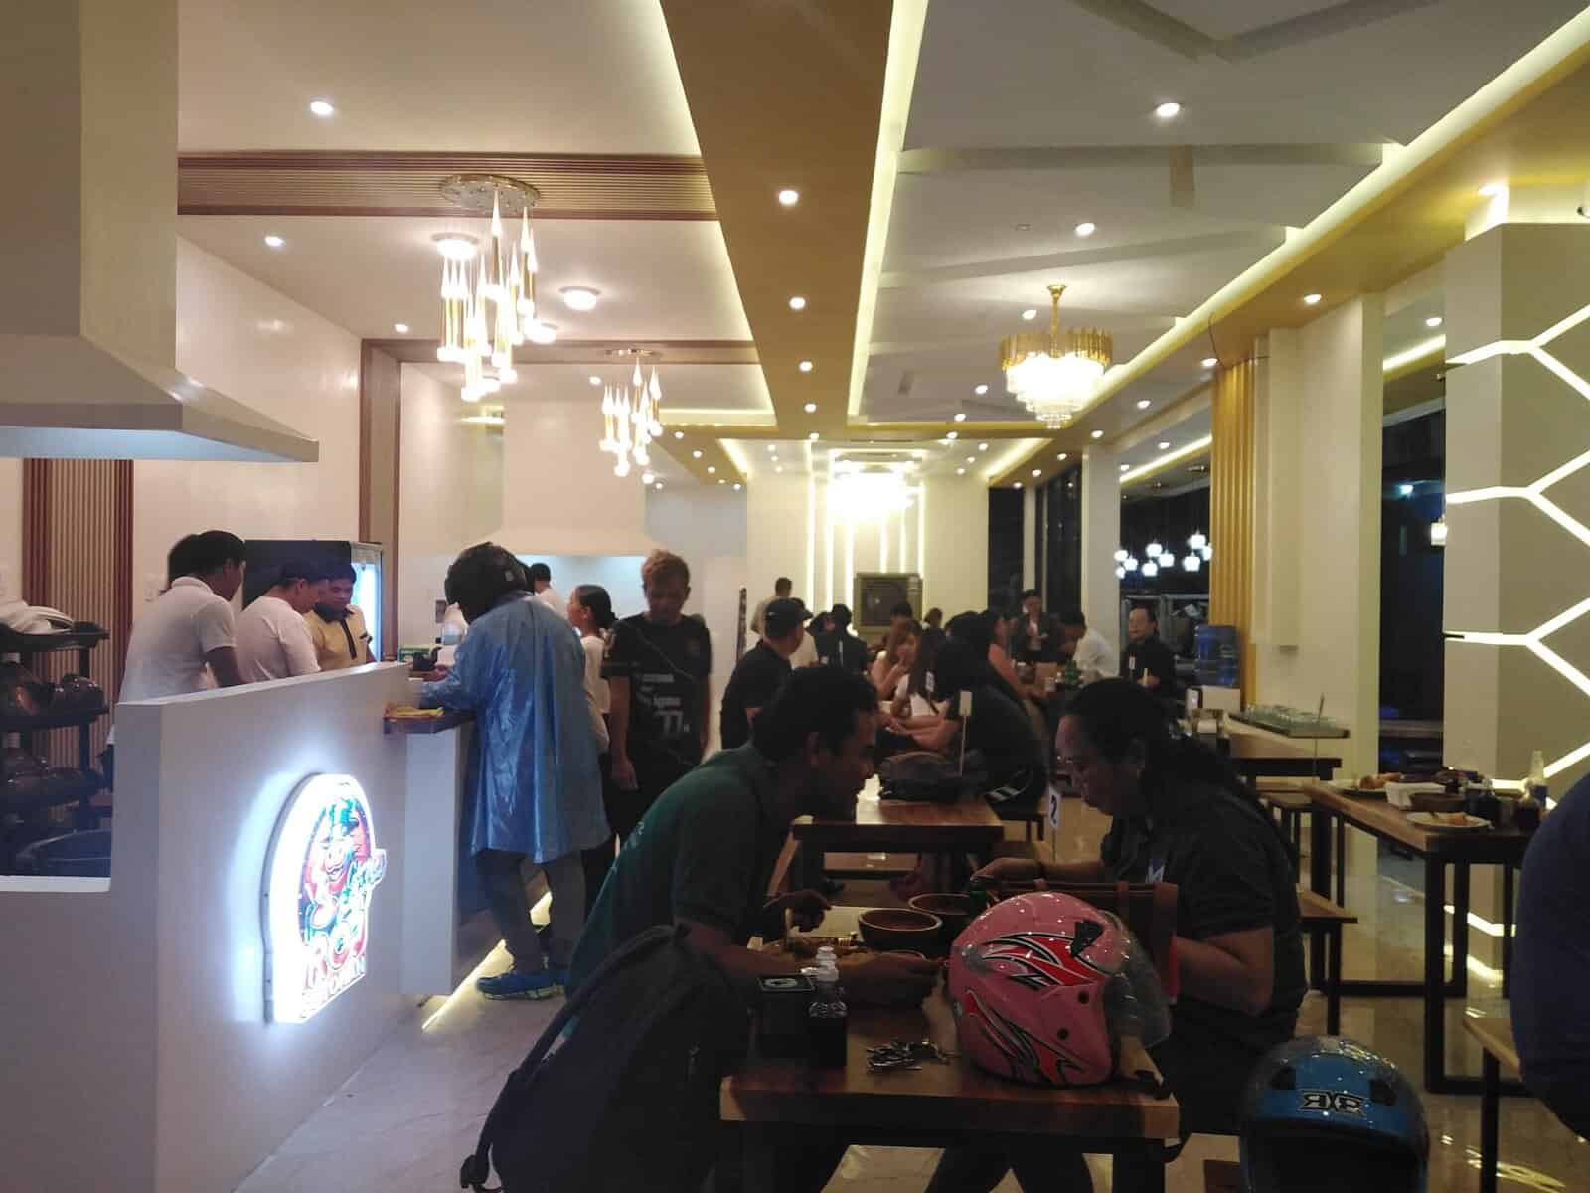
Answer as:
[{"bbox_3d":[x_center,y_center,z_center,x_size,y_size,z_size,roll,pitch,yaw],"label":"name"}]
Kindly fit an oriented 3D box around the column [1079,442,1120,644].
[{"bbox_3d":[3.235,-0.034,12.600,0.340,3.100,0.400,1,0,1],"label":"column"}]

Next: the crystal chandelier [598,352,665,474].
[{"bbox_3d":[-1.204,-1.346,8.800,0.480,0.920,0.480,1,0,1],"label":"crystal chandelier"}]

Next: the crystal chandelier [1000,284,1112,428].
[{"bbox_3d":[1.464,-1.326,6.700,0.630,0.800,0.630,1,0,1],"label":"crystal chandelier"}]

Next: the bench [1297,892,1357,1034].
[{"bbox_3d":[1.600,1.227,4.220,0.310,0.450,1.050,1,0,2],"label":"bench"}]

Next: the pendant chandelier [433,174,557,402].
[{"bbox_3d":[-1.384,-1.356,5.420,0.490,0.930,0.490,1,0,1],"label":"pendant chandelier"}]

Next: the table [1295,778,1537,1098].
[{"bbox_3d":[2.180,1.082,3.978,0.620,0.750,1.080,1,0,4],"label":"table"}]

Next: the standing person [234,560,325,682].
[{"bbox_3d":[-2.200,0.618,5.050,0.360,1.550,0.450,1,0,-30],"label":"standing person"}]

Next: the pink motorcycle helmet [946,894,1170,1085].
[{"bbox_3d":[0.387,0.552,1.780,0.310,0.250,0.245,1,0,-12],"label":"pink motorcycle helmet"}]

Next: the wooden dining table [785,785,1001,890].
[{"bbox_3d":[0.315,1.047,3.975,0.615,0.745,0.930,1,0,1],"label":"wooden dining table"}]

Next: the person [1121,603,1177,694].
[{"bbox_3d":[2.181,0.777,7.688,0.600,1.400,0.480,1,0,-38],"label":"person"}]

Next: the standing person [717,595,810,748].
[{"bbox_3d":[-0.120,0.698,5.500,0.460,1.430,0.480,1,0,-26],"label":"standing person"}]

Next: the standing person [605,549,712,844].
[{"bbox_3d":[-0.555,0.605,4.850,0.450,1.610,0.280,1,0,-12],"label":"standing person"}]

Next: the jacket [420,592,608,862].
[{"bbox_3d":[-1.010,0.470,4.330,0.540,0.970,0.580,1,0,44],"label":"jacket"}]

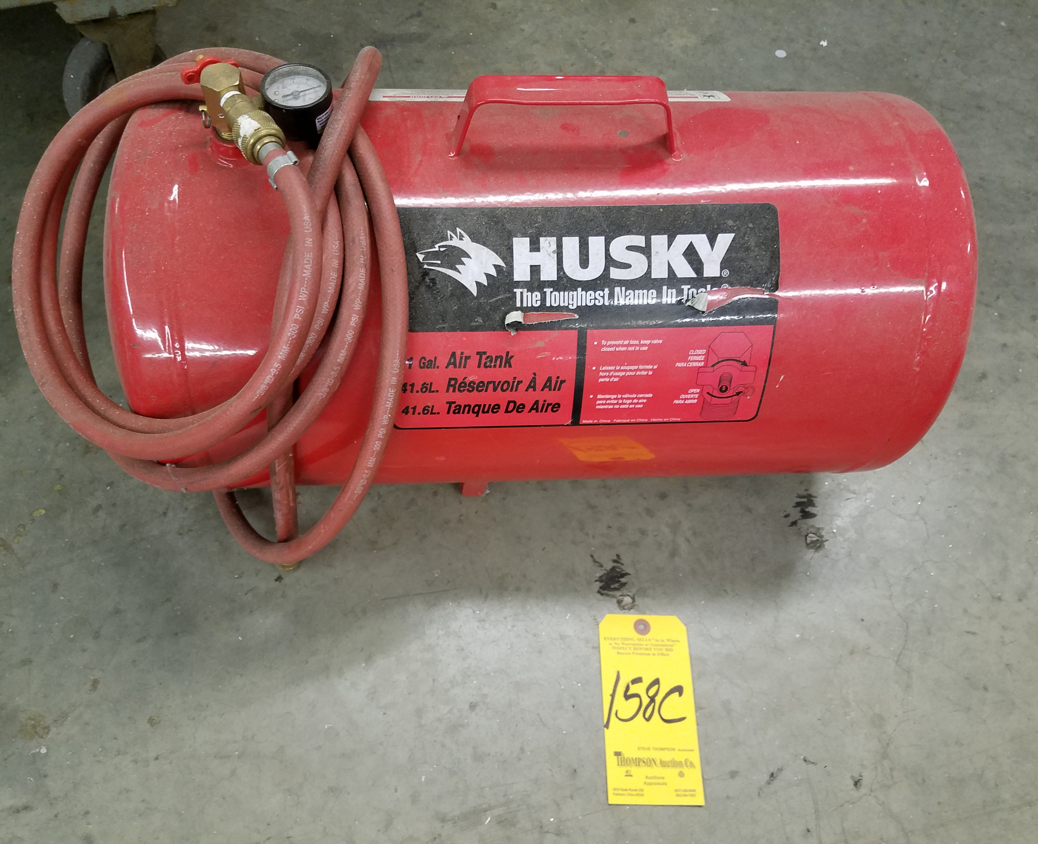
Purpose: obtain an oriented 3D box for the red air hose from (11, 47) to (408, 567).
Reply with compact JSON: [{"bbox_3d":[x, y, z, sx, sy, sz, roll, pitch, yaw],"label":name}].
[{"bbox_3d":[-0.201,-0.091,0.590,0.262,0.300,0.310,-1,58,-4],"label":"red air hose"}]

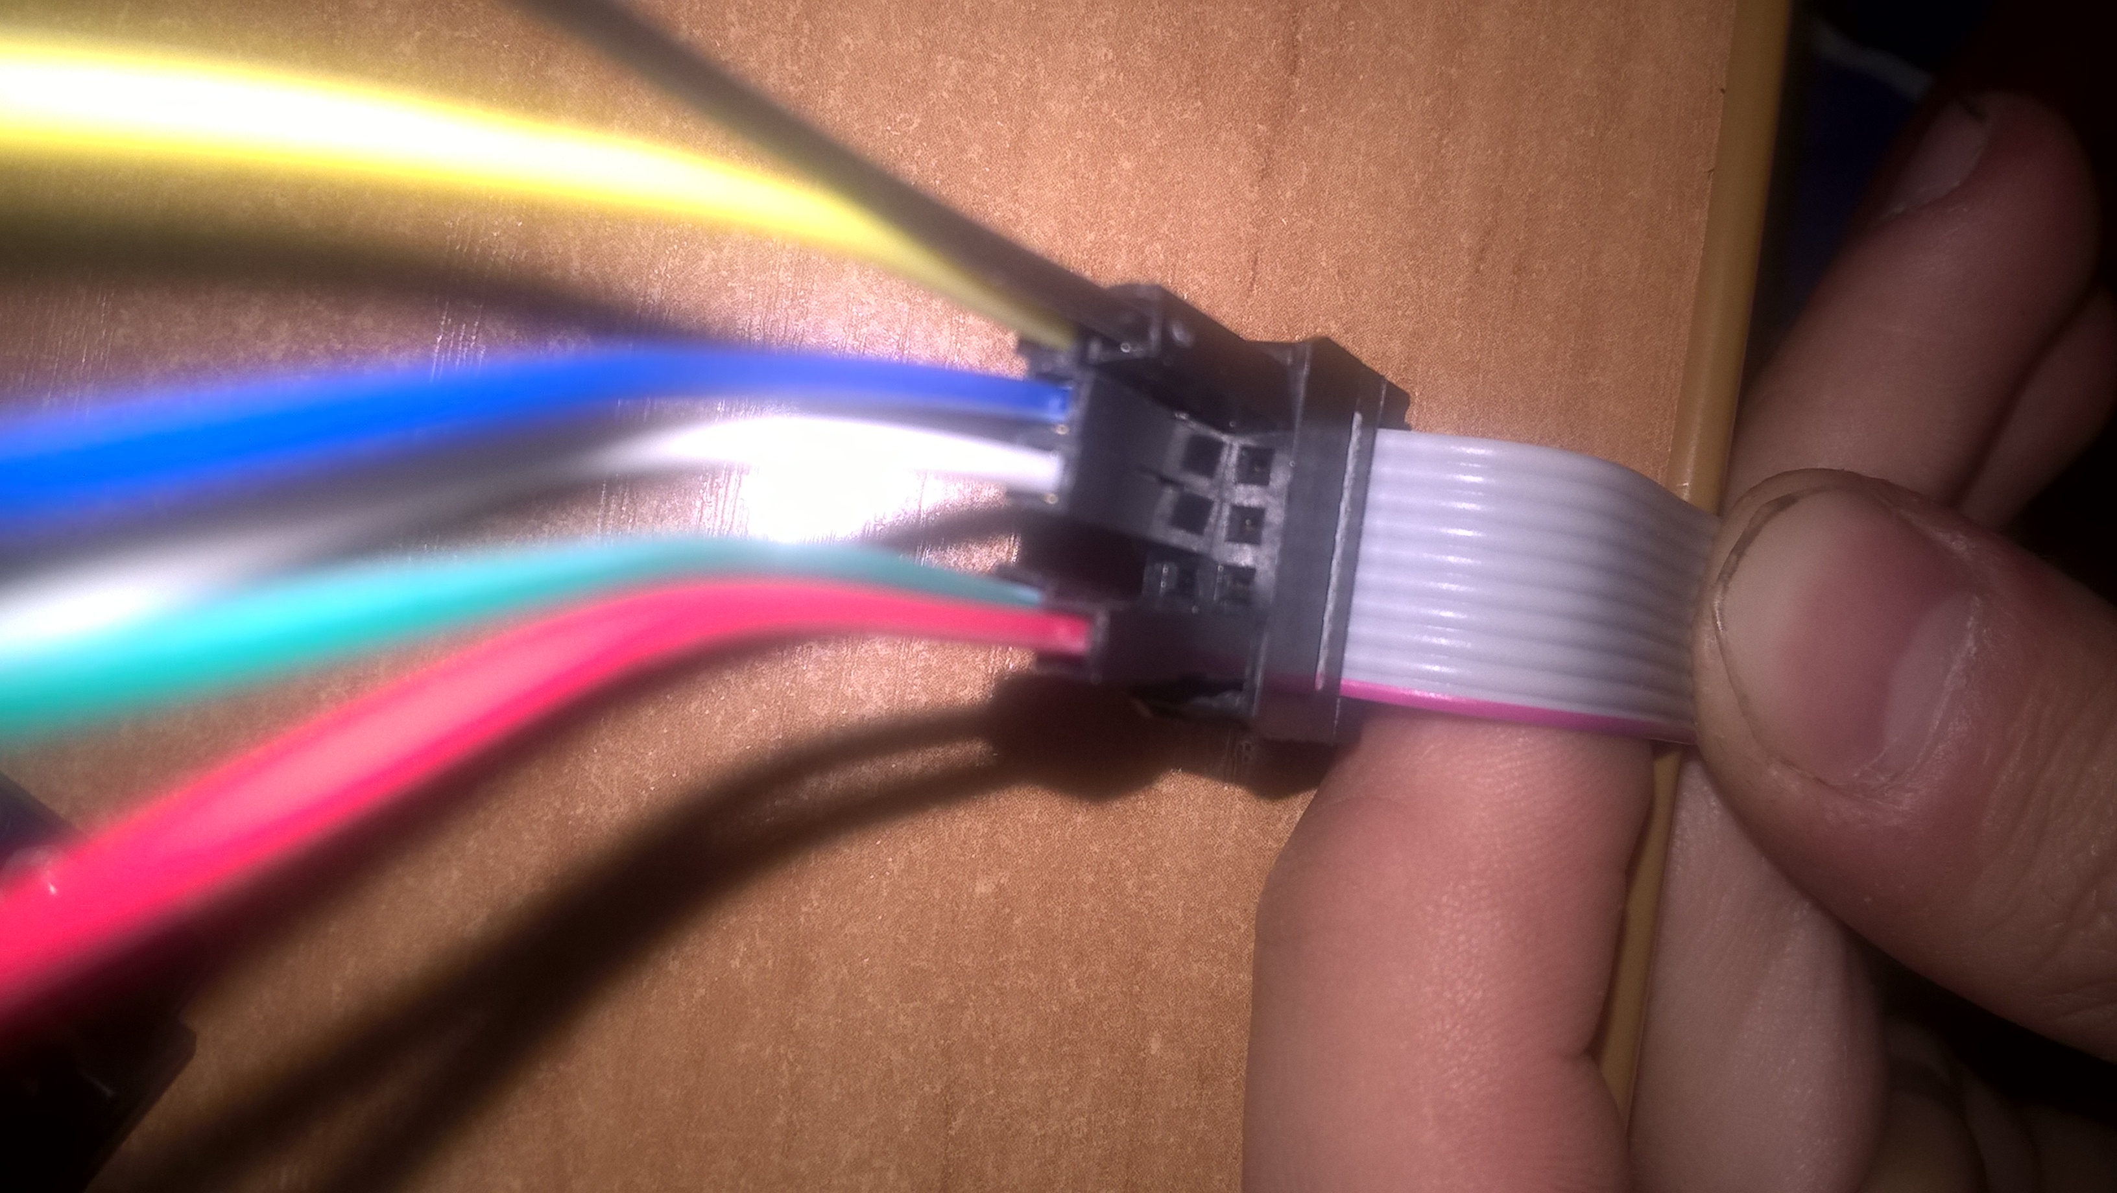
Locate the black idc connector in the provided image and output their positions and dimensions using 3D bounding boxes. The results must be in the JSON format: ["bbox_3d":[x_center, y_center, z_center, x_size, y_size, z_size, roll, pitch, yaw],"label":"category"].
[{"bbox_3d":[0.006,-0.003,0.071,0.007,0.023,0.017,7,88,34],"label":"black idc connector"}]

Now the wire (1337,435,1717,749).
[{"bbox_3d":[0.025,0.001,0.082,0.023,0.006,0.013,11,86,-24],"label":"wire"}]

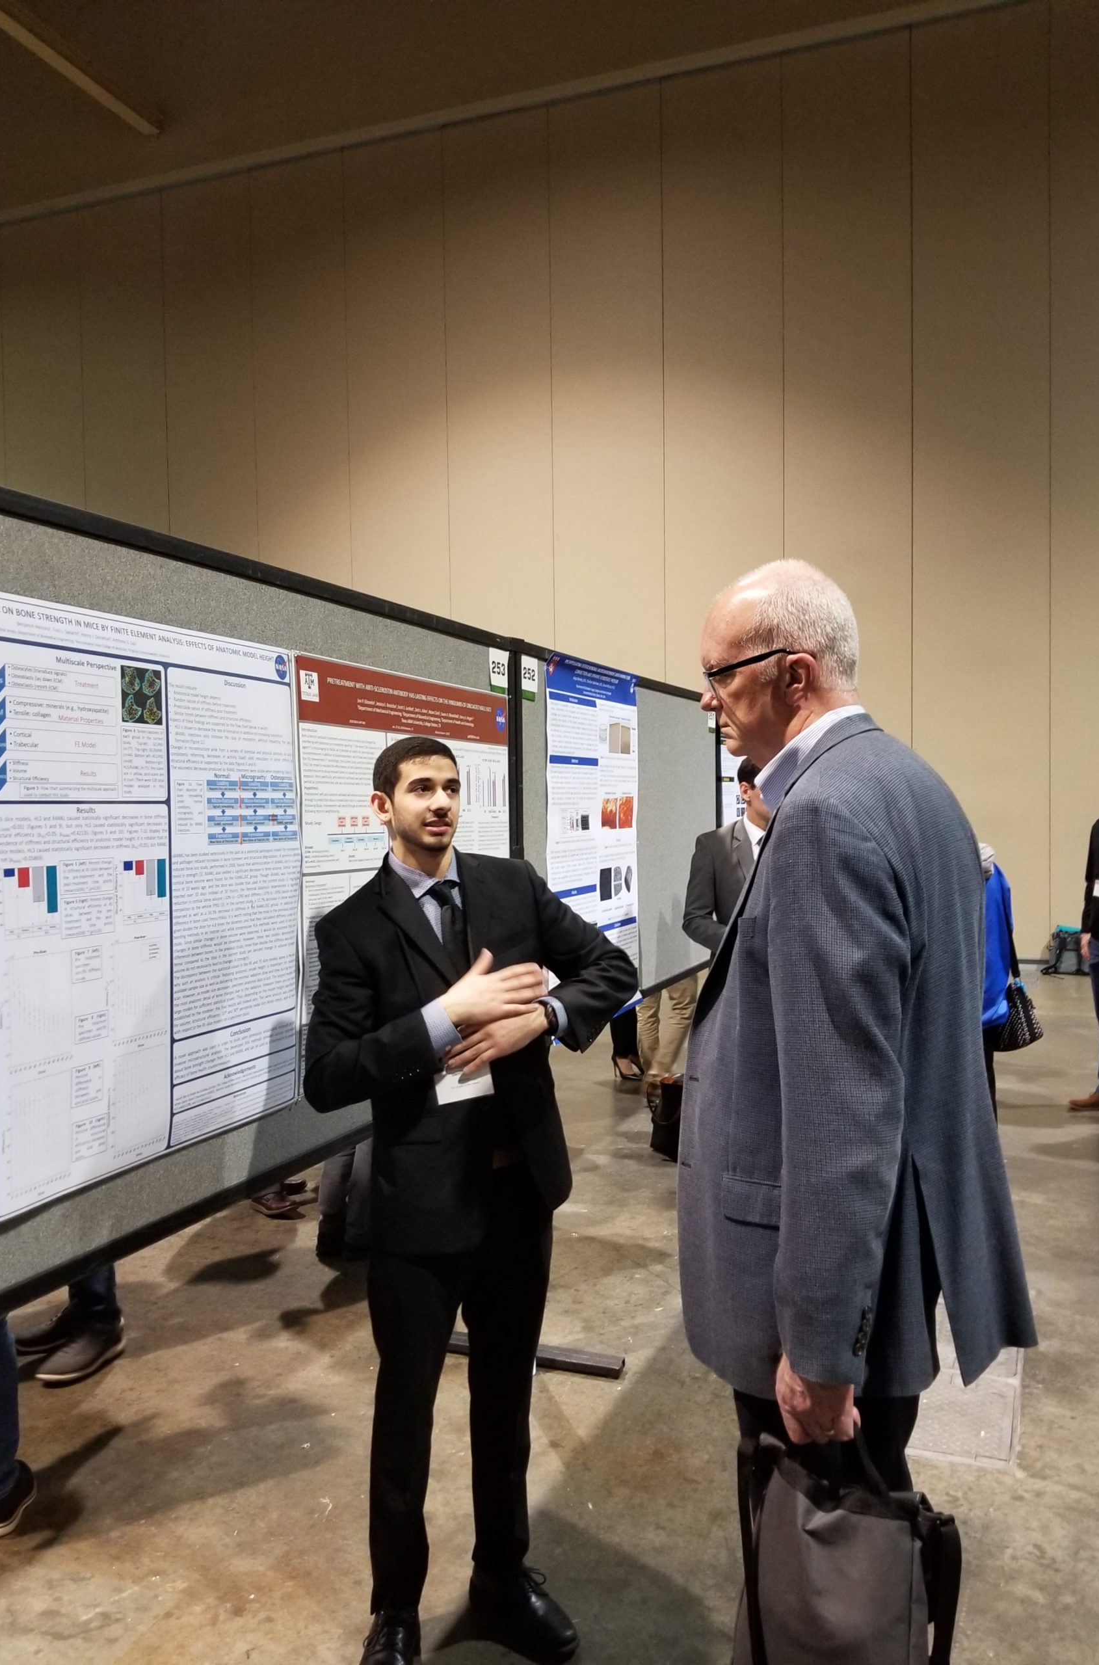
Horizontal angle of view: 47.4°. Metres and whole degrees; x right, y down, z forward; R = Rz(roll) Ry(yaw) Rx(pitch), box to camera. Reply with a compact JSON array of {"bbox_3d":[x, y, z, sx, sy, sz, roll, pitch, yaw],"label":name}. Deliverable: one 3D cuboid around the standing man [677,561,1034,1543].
[{"bbox_3d":[0.384,0.615,1.580,0.420,1.900,0.540,0,2,22],"label":"standing man"}]

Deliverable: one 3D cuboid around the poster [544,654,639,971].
[{"bbox_3d":[0.158,0.038,4.280,0.020,1.220,0.910,0,2,23],"label":"poster"}]

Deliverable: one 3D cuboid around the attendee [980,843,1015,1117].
[{"bbox_3d":[1.516,0.673,4.650,0.480,1.600,0.320,-1,2,-20],"label":"attendee"}]

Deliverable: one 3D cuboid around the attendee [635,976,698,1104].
[{"bbox_3d":[0.608,0.557,6.600,0.500,1.750,0.320,-1,2,-27],"label":"attendee"}]

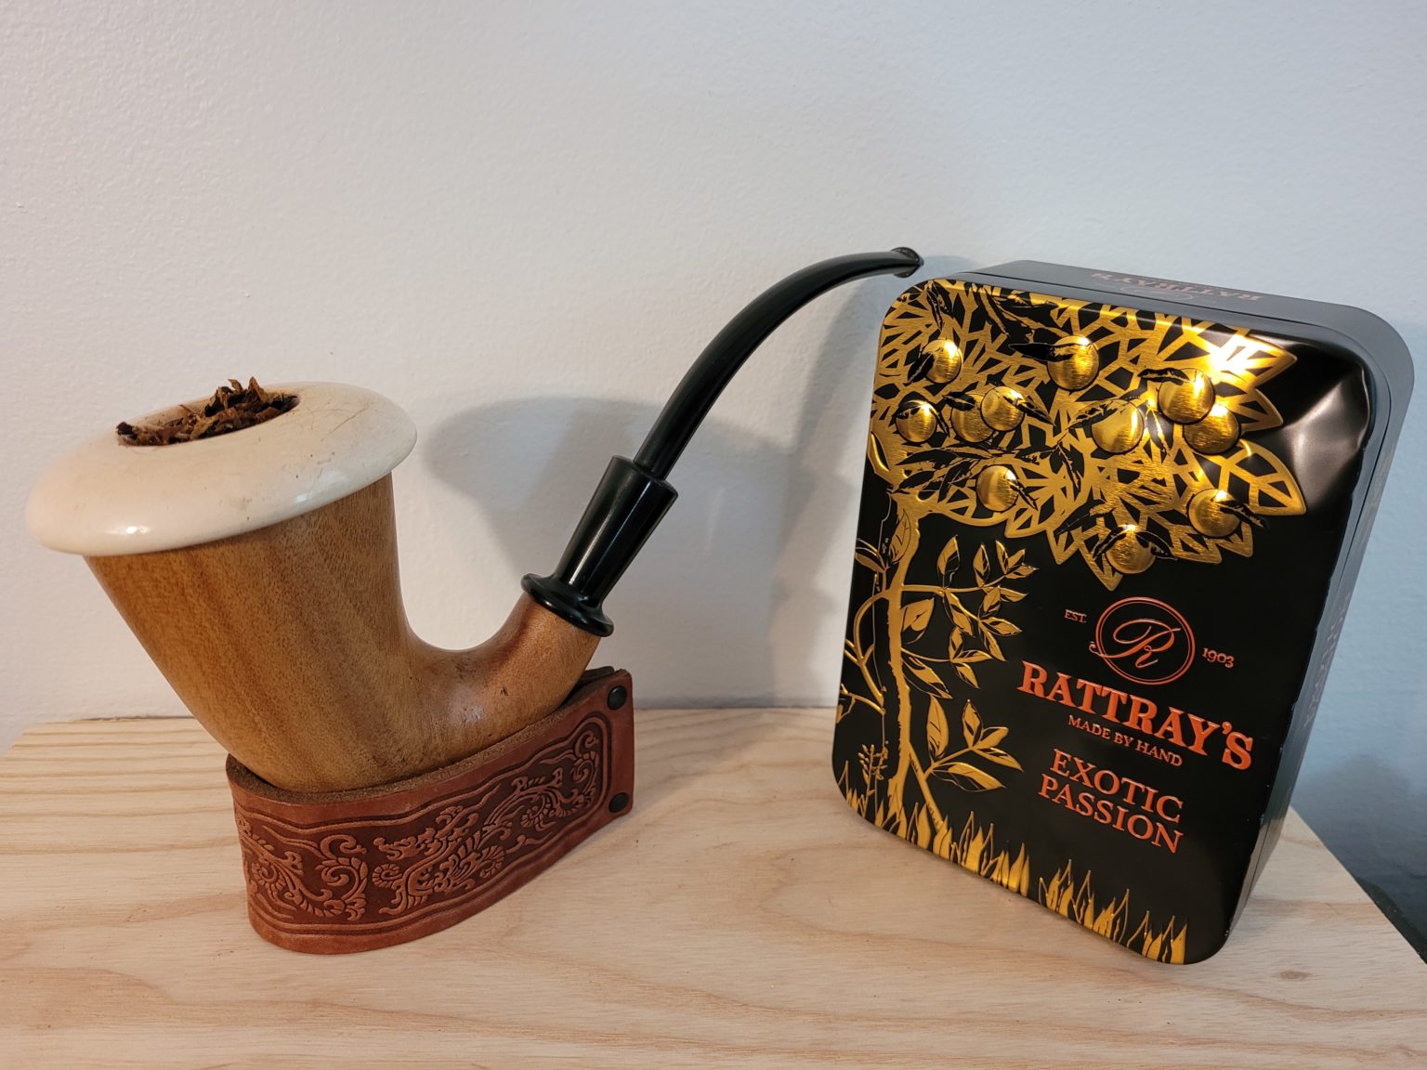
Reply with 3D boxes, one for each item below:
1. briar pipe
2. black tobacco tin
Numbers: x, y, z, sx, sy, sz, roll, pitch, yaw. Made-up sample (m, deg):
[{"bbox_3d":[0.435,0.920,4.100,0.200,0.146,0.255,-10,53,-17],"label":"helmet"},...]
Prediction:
[{"bbox_3d":[-0.032,-0.003,0.221,0.187,0.102,0.062,-12,27,-30],"label":"briar pipe"},{"bbox_3d":[0.082,0.014,0.236,0.093,0.133,0.043,20,28,35],"label":"black tobacco tin"}]

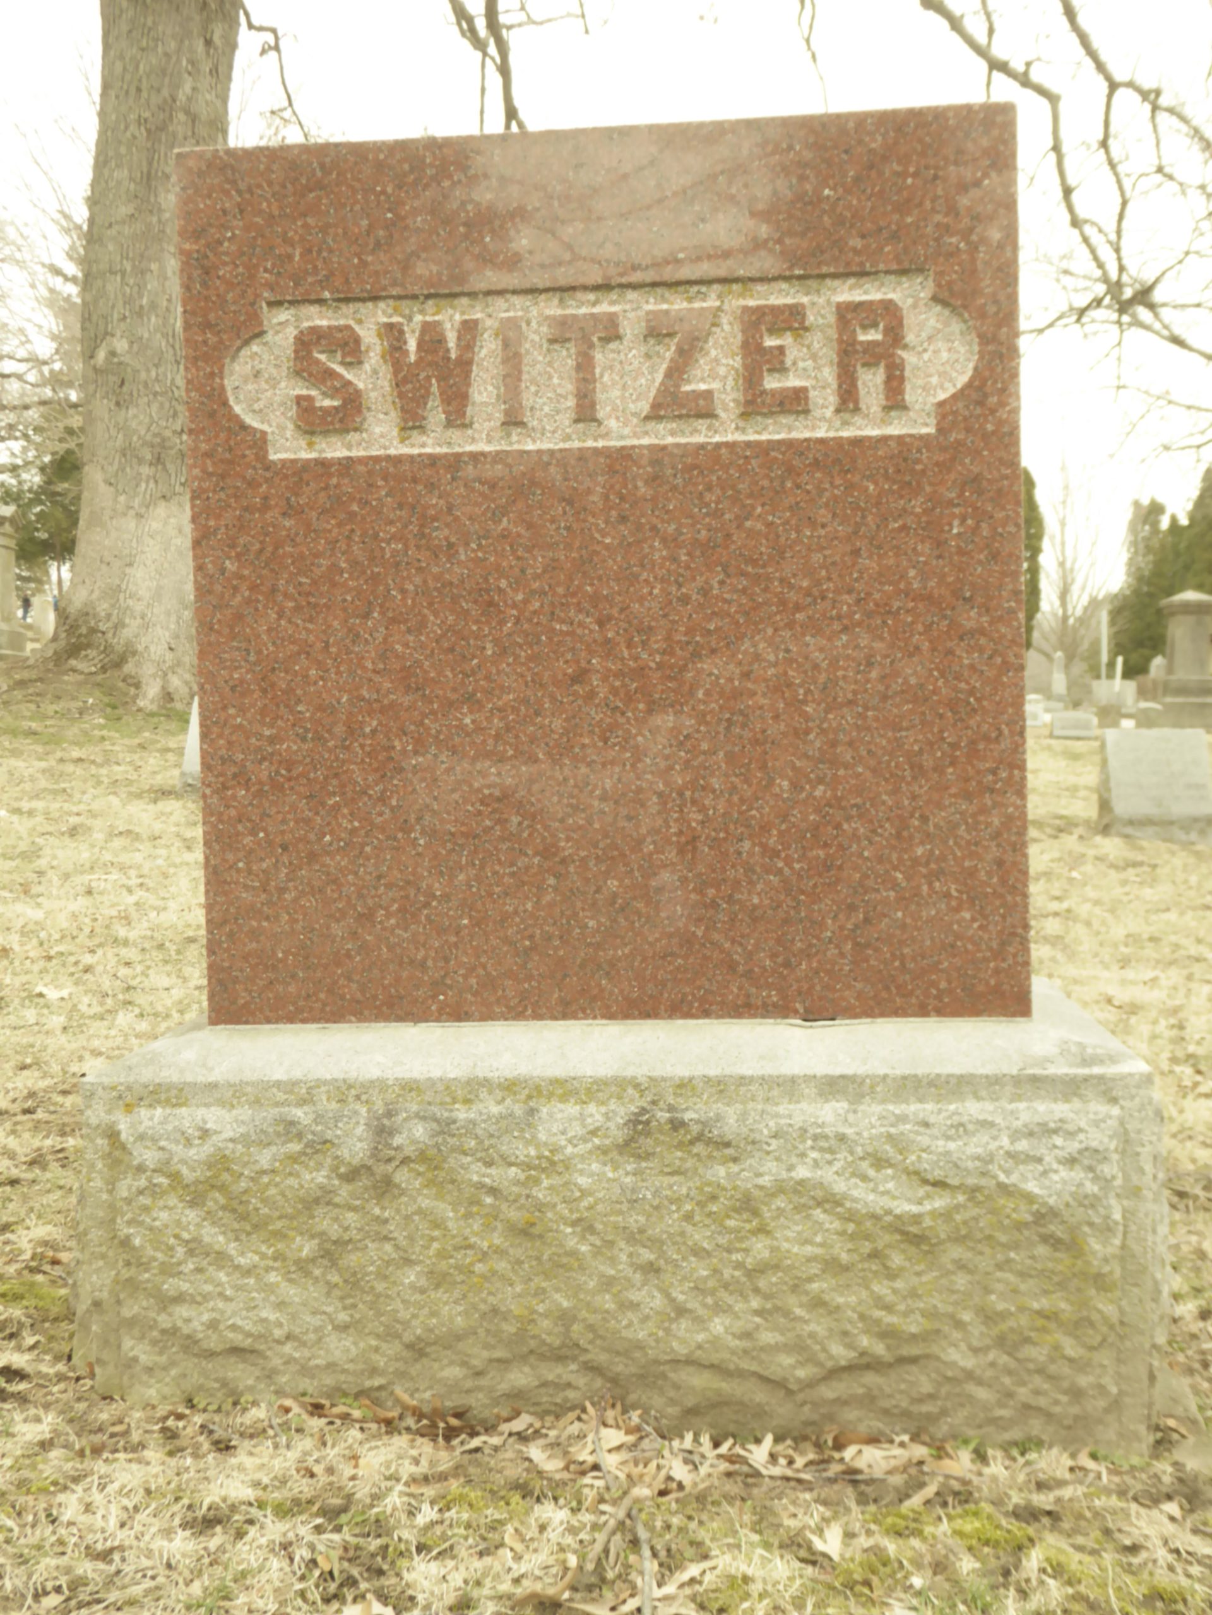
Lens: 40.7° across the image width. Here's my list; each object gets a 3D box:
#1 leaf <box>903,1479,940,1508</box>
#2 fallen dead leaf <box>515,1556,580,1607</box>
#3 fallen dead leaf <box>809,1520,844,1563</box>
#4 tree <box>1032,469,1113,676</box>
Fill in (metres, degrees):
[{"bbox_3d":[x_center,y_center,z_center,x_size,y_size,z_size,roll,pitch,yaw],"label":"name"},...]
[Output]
[{"bbox_3d":[0.314,0.682,1.620,0.025,0.014,0.055,1,3,30],"label":"leaf"},{"bbox_3d":[-0.051,0.667,1.410,0.048,0.020,0.048,0,2,14],"label":"fallen dead leaf"},{"bbox_3d":[0.204,0.678,1.510,0.031,0.017,0.048,-1,2,-12],"label":"fallen dead leaf"},{"bbox_3d":[17.130,-8.600,60.000,2.900,7.500,2.900,0,3,16],"label":"tree"}]

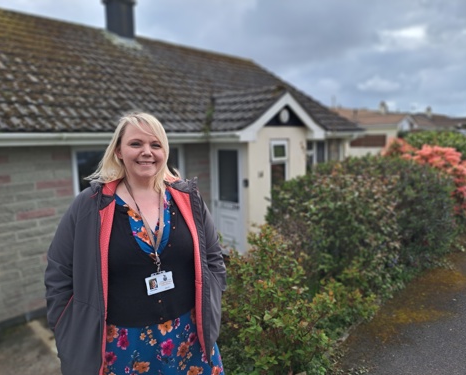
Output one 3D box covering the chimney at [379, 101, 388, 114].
[{"bbox_3d":[10.714,-5.695,25.707,0.500,1.050,0.500,-9,10,-44],"label":"chimney"}]

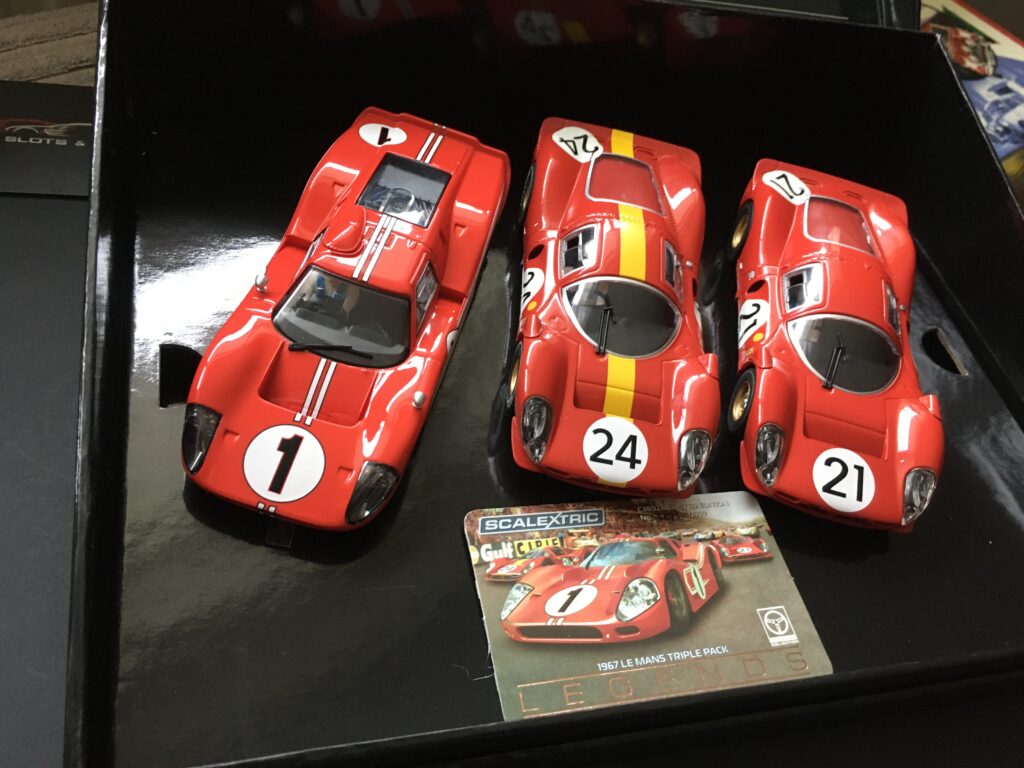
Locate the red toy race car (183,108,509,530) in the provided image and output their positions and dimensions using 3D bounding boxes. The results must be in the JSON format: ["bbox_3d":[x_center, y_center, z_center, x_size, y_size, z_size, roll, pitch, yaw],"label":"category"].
[{"bbox_3d":[-0.039,-0.023,0.227,0.056,0.030,0.134,18,51,-2],"label":"red toy race car"}]

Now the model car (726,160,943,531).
[{"bbox_3d":[0.098,-0.019,0.261,0.058,0.032,0.131,16,51,-3],"label":"model car"}]

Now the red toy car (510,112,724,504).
[{"bbox_3d":[0.031,-0.029,0.250,0.058,0.032,0.131,11,51,-7],"label":"red toy car"}]

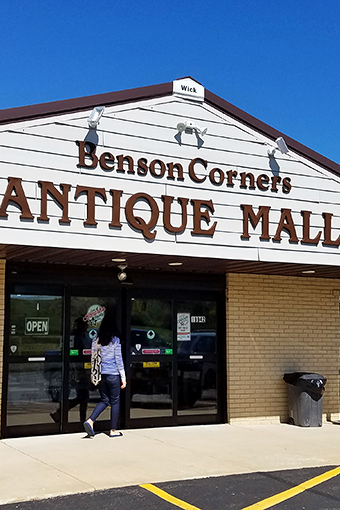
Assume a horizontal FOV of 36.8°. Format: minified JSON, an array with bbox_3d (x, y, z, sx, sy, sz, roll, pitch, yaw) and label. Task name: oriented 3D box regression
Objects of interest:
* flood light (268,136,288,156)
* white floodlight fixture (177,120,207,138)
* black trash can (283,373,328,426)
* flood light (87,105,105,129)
[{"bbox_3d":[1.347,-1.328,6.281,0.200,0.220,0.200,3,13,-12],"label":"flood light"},{"bbox_3d":[0.249,-1.456,5.926,0.330,0.190,0.180,4,-7,-22],"label":"white floodlight fixture"},{"bbox_3d":[2.143,2.285,8.121,0.500,0.790,0.500,2,-7,-10],"label":"black trash can"},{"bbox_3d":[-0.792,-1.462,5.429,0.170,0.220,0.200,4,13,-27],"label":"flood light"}]

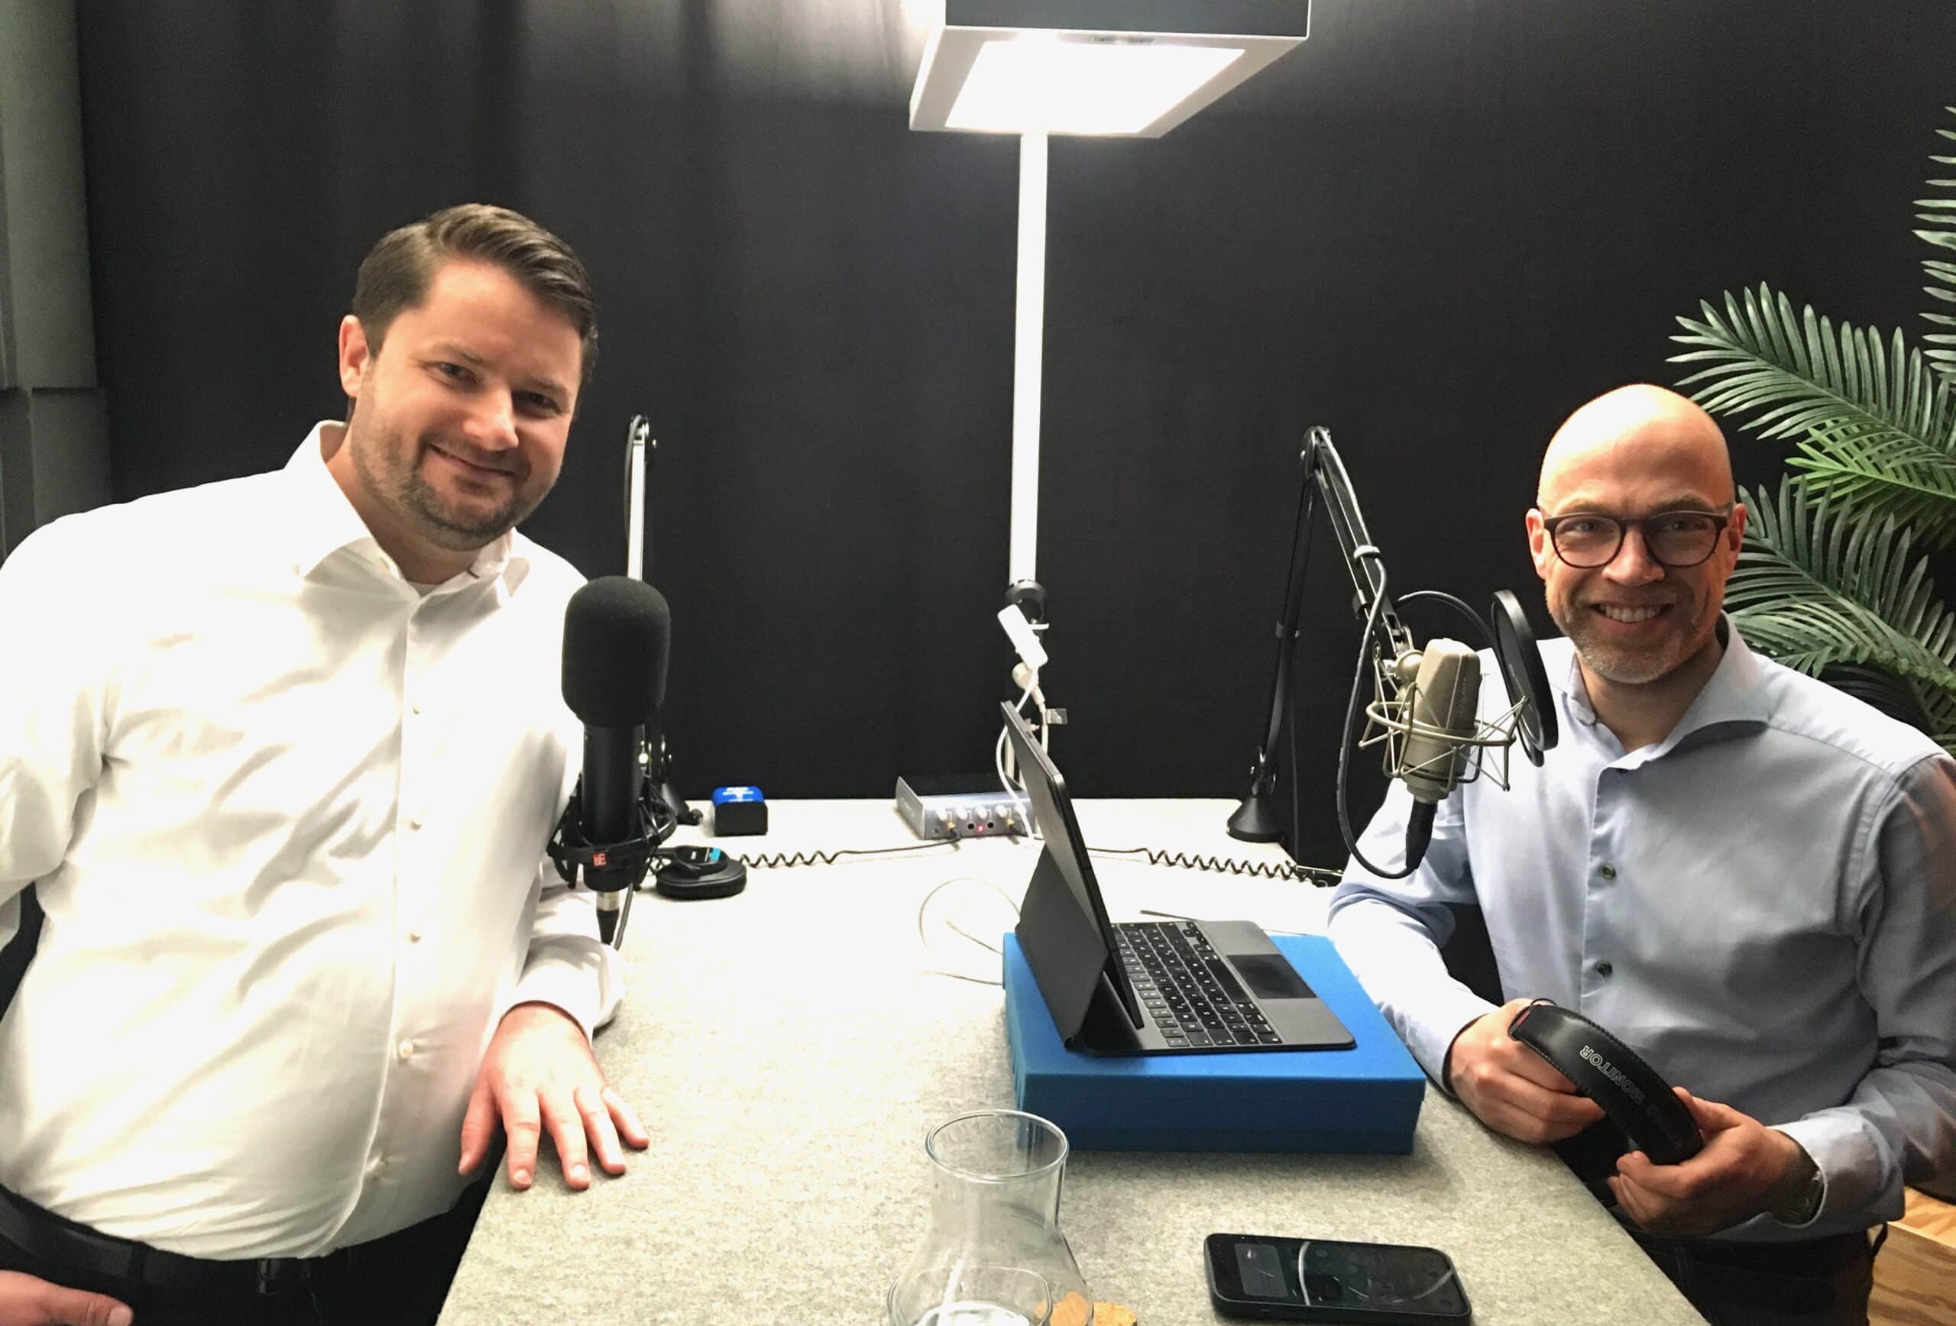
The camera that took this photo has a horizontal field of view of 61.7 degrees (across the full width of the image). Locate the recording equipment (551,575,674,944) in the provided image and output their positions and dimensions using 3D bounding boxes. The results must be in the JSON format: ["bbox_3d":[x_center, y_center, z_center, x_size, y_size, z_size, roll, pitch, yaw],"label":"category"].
[{"bbox_3d":[-0.321,0.086,1.445,0.106,0.313,0.112,4,12,-1],"label":"recording equipment"}]

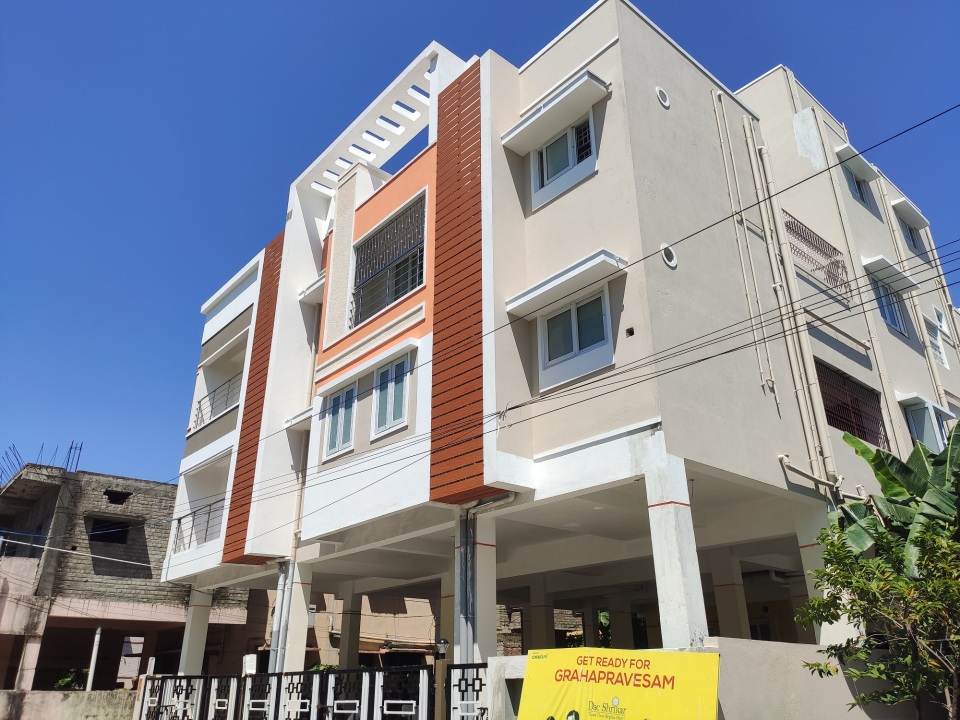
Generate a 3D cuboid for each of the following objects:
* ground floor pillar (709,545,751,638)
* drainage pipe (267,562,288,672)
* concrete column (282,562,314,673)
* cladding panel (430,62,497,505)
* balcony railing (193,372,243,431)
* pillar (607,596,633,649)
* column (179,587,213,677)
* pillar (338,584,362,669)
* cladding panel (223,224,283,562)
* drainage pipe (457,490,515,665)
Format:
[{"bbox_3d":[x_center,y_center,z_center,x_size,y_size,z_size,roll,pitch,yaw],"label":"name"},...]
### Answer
[{"bbox_3d":[5.262,5.812,14.753,0.412,3.399,0.445,19,-31,-37],"label":"ground floor pillar"},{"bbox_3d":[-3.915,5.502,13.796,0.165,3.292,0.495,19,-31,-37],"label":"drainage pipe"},{"bbox_3d":[-3.631,5.590,13.937,0.412,3.242,0.371,19,-31,-37],"label":"concrete column"},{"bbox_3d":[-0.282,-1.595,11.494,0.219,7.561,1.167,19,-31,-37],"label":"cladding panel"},{"bbox_3d":[-6.553,1.065,18.107,0.082,0.792,2.764,19,-31,-37],"label":"balcony railing"},{"bbox_3d":[4.125,8.435,20.537,0.412,3.316,0.495,19,-31,-37],"label":"pillar"},{"bbox_3d":[-6.912,7.183,17.495,0.429,3.259,0.330,19,-31,-37],"label":"column"},{"bbox_3d":[-3.536,8.042,19.646,0.429,3.399,0.346,19,-31,-37],"label":"pillar"},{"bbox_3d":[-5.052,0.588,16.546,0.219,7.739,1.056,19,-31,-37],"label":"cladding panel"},{"bbox_3d":[0.116,3.530,9.548,0.206,3.399,1.353,19,-31,-37],"label":"drainage pipe"}]

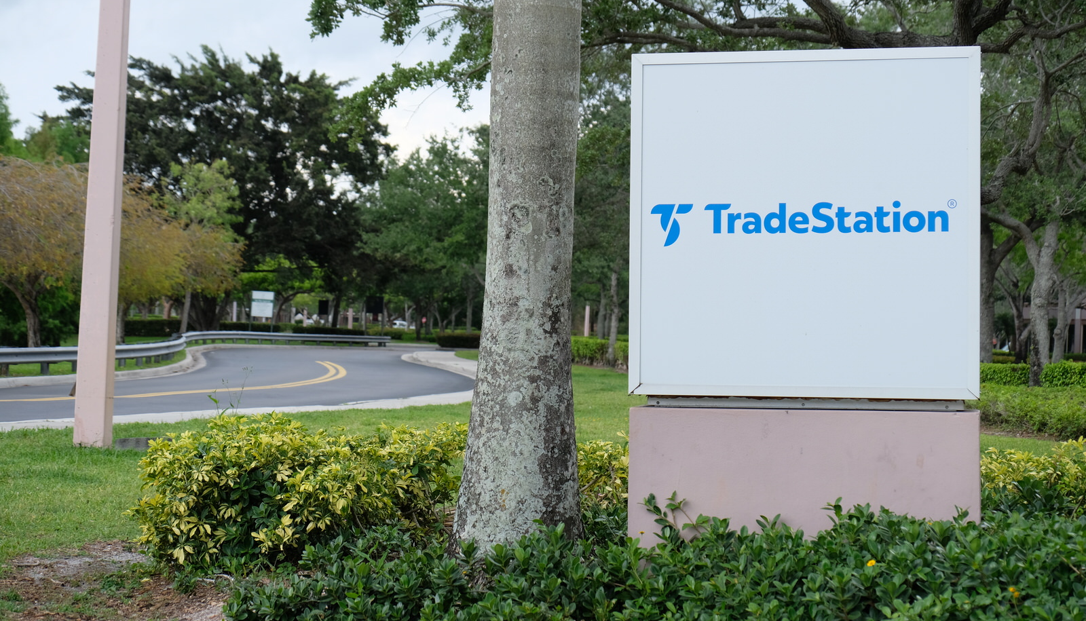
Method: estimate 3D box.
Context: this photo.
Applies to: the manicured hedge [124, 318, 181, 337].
[{"bbox_3d":[-21.401,0.922,103.000,3.318,1.051,1.500,0,-1,0],"label":"manicured hedge"}]

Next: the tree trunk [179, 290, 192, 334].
[{"bbox_3d":[-18.739,0.111,98.000,0.676,2.399,0.550,0,-1,0],"label":"tree trunk"}]

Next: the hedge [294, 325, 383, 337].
[{"bbox_3d":[-11.661,1.417,106.000,5.000,0.950,1.200,2,0,-3],"label":"hedge"}]

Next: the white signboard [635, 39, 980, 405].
[{"bbox_3d":[1.163,-0.378,8.325,1.520,1.519,0.280,0,-1,11],"label":"white signboard"}]

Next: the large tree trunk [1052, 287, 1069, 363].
[{"bbox_3d":[14.950,0.404,54.000,0.477,2.301,0.450,0,-1,0],"label":"large tree trunk"}]

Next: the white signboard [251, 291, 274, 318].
[{"bbox_3d":[-13.765,-0.292,92.000,1.120,1.300,0.080,2,0,-6],"label":"white signboard"}]

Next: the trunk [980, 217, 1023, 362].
[{"bbox_3d":[12.215,-0.283,50.000,1.100,4.300,0.800,2,0,14],"label":"trunk"}]

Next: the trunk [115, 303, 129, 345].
[{"bbox_3d":[-15.286,0.493,68.000,0.460,1.650,0.420,2,0,0],"label":"trunk"}]

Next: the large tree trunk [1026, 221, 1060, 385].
[{"bbox_3d":[11.614,-0.089,43.500,0.750,4.050,0.600,2,0,14],"label":"large tree trunk"}]

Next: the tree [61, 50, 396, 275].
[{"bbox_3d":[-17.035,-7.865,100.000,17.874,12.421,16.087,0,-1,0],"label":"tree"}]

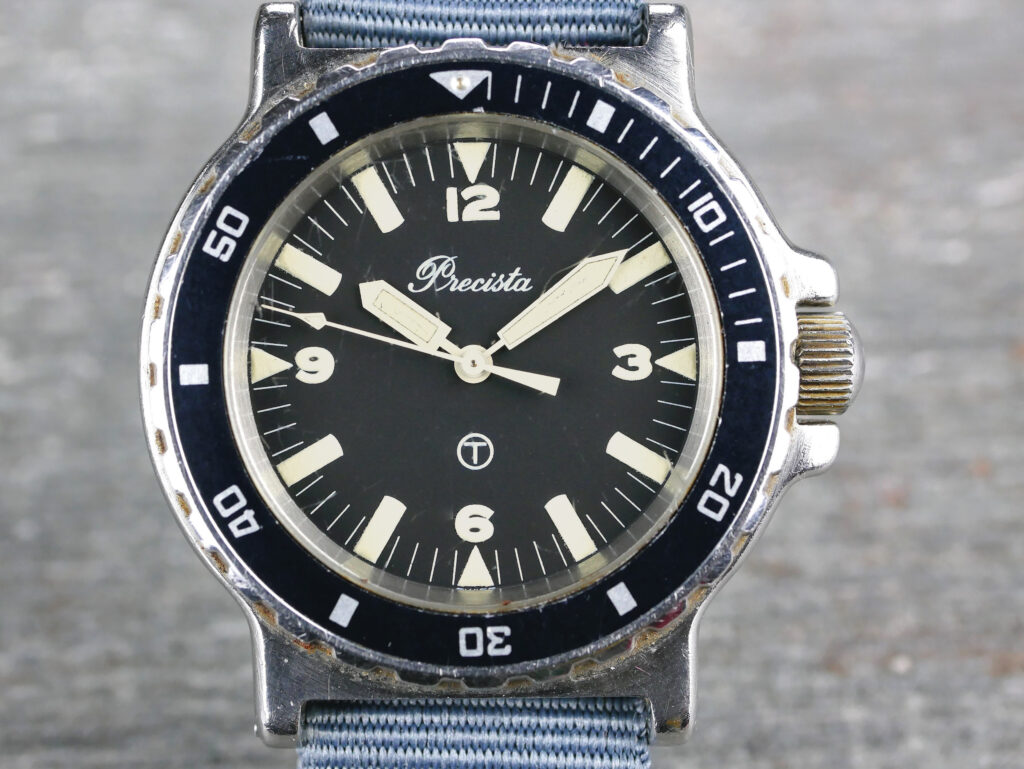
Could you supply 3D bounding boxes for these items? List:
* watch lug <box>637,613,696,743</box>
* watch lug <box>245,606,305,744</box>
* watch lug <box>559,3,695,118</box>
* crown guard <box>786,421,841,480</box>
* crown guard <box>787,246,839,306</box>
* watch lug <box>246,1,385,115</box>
[{"bbox_3d":[0.009,0.018,0.108,0.004,0.005,0.008,0,89,0],"label":"watch lug"},{"bbox_3d":[-0.014,0.018,0.108,0.004,0.005,0.008,0,89,0],"label":"watch lug"},{"bbox_3d":[0.007,-0.020,0.109,0.008,0.005,0.007,0,89,0],"label":"watch lug"},{"bbox_3d":[0.018,0.004,0.108,0.003,0.004,0.004,0,89,0],"label":"crown guard"},{"bbox_3d":[0.018,-0.007,0.108,0.003,0.004,0.004,0,89,0],"label":"crown guard"},{"bbox_3d":[-0.012,-0.020,0.109,0.008,0.005,0.007,0,89,0],"label":"watch lug"}]

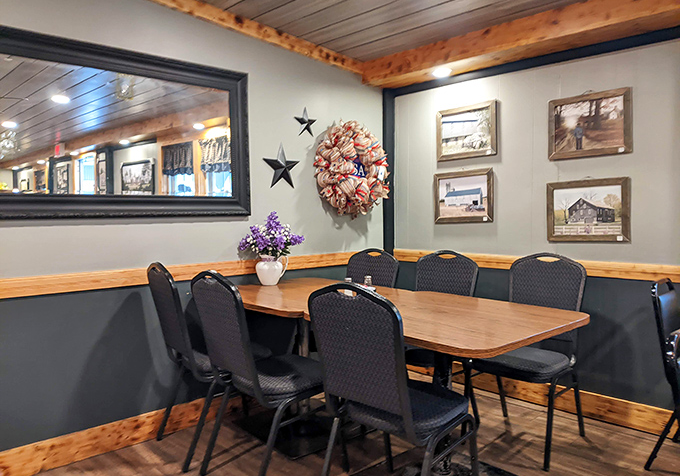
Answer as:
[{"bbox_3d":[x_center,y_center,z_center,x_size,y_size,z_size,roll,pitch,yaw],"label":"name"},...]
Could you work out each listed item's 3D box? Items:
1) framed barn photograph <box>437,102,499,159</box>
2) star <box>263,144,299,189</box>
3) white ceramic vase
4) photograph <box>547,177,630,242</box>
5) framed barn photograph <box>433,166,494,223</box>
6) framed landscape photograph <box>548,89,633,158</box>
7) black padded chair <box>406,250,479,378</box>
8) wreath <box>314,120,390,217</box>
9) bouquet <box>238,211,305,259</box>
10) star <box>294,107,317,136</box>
[{"bbox_3d":[0.855,-0.708,3.593,0.025,0.347,0.460,-3,3,-43],"label":"framed barn photograph"},{"bbox_3d":[-0.371,-0.465,3.408,0.293,0.283,0.040,-3,3,-43],"label":"star"},{"bbox_3d":[-0.410,0.199,3.225,0.190,0.185,0.165,-1,3,0],"label":"white ceramic vase"},{"bbox_3d":[1.410,-0.150,3.024,0.025,0.349,0.457,-3,3,-43],"label":"photograph"},{"bbox_3d":[0.843,-0.278,3.629,0.025,0.349,0.460,-3,3,-43],"label":"framed barn photograph"},{"bbox_3d":[1.409,-0.632,2.999,0.025,0.349,0.457,-3,3,-43],"label":"framed landscape photograph"},{"bbox_3d":[0.449,0.570,2.988,0.560,0.968,0.450,-3,3,-43],"label":"black padded chair"},{"bbox_3d":[0.087,-0.480,3.728,0.670,0.680,0.200,-3,3,-43],"label":"wreath"},{"bbox_3d":[-0.405,-0.015,3.149,0.380,0.285,0.320,-3,3,-43],"label":"bouquet"},{"bbox_3d":[-0.227,-0.775,3.540,0.193,0.188,0.030,-3,3,-43],"label":"star"}]

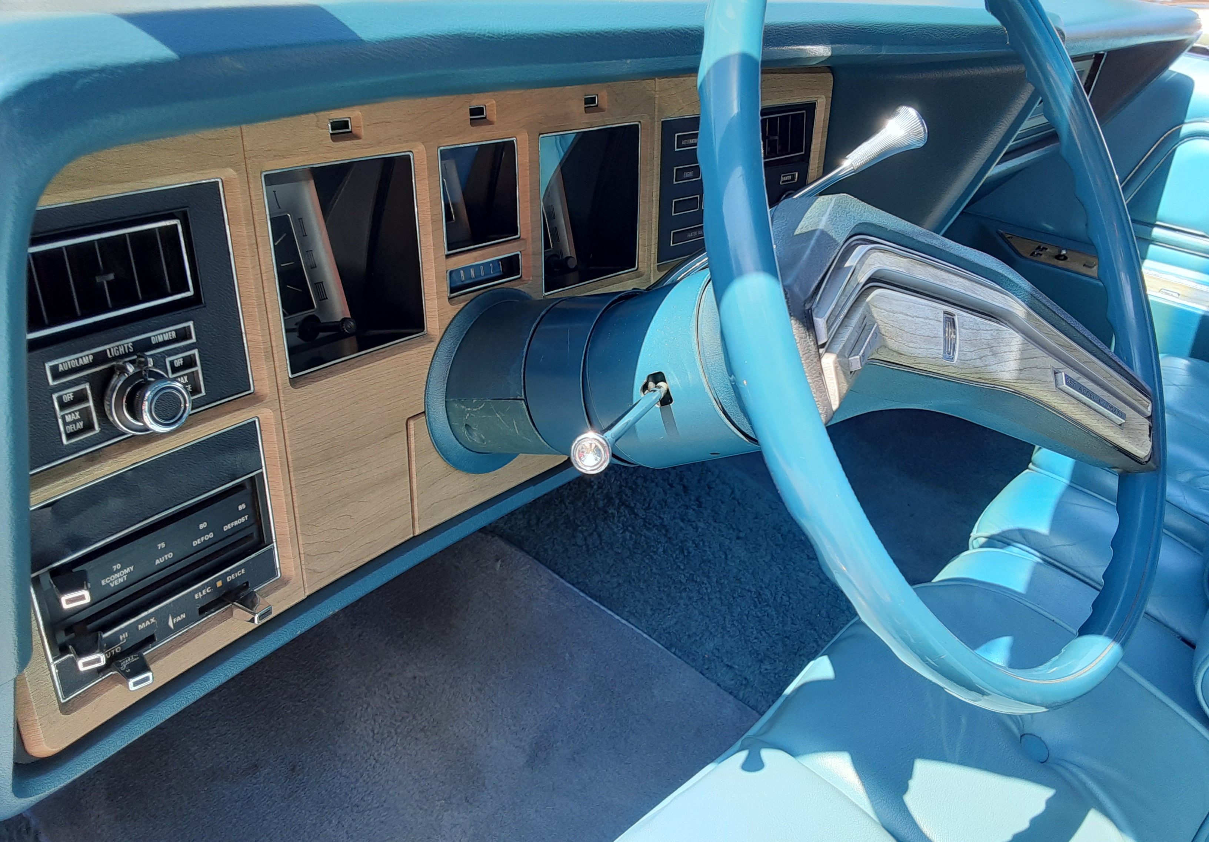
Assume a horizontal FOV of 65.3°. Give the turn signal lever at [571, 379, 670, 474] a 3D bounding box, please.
[{"bbox_3d":[0.013,-0.002,0.459,0.020,0.020,0.128,6,16,16],"label":"turn signal lever"}]

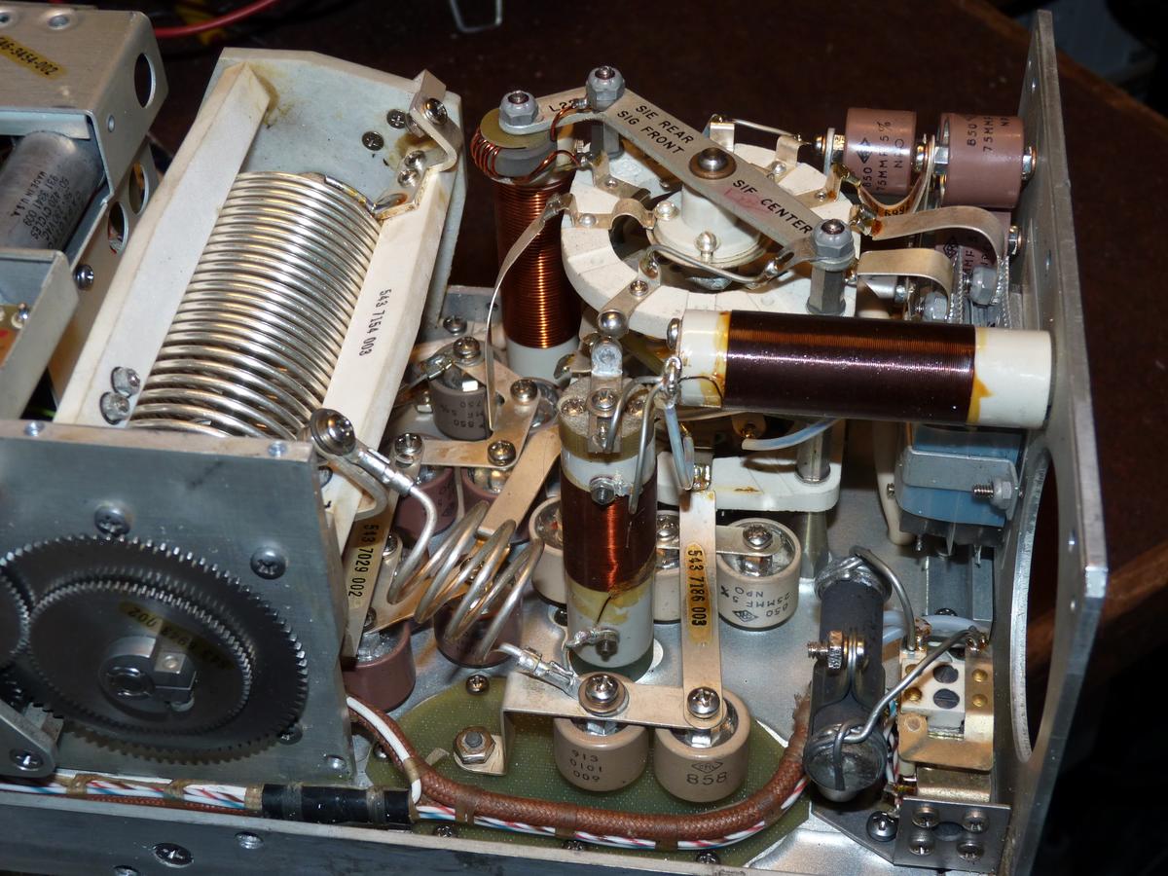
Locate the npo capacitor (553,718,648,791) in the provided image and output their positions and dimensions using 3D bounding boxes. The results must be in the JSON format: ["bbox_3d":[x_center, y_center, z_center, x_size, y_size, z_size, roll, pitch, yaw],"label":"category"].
[{"bbox_3d":[0.004,0.064,0.388,0.020,0.016,0.020,5,42,7],"label":"npo capacitor"}]

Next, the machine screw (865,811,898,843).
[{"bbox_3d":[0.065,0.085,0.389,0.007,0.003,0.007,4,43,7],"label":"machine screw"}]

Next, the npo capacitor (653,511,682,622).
[{"bbox_3d":[0.020,0.032,0.441,0.021,0.017,0.021,4,43,7],"label":"npo capacitor"}]

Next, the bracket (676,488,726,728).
[{"bbox_3d":[0.026,0.037,0.394,0.008,0.003,0.061,0,52,2],"label":"bracket"}]

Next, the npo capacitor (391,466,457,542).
[{"bbox_3d":[-0.046,0.014,0.502,0.021,0.018,0.021,5,43,6],"label":"npo capacitor"}]

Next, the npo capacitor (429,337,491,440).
[{"bbox_3d":[-0.031,-0.013,0.492,0.021,0.017,0.021,4,43,7],"label":"npo capacitor"}]

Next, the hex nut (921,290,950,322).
[{"bbox_3d":[0.075,-0.028,0.383,0.005,0.008,0.009,4,5,7],"label":"hex nut"}]

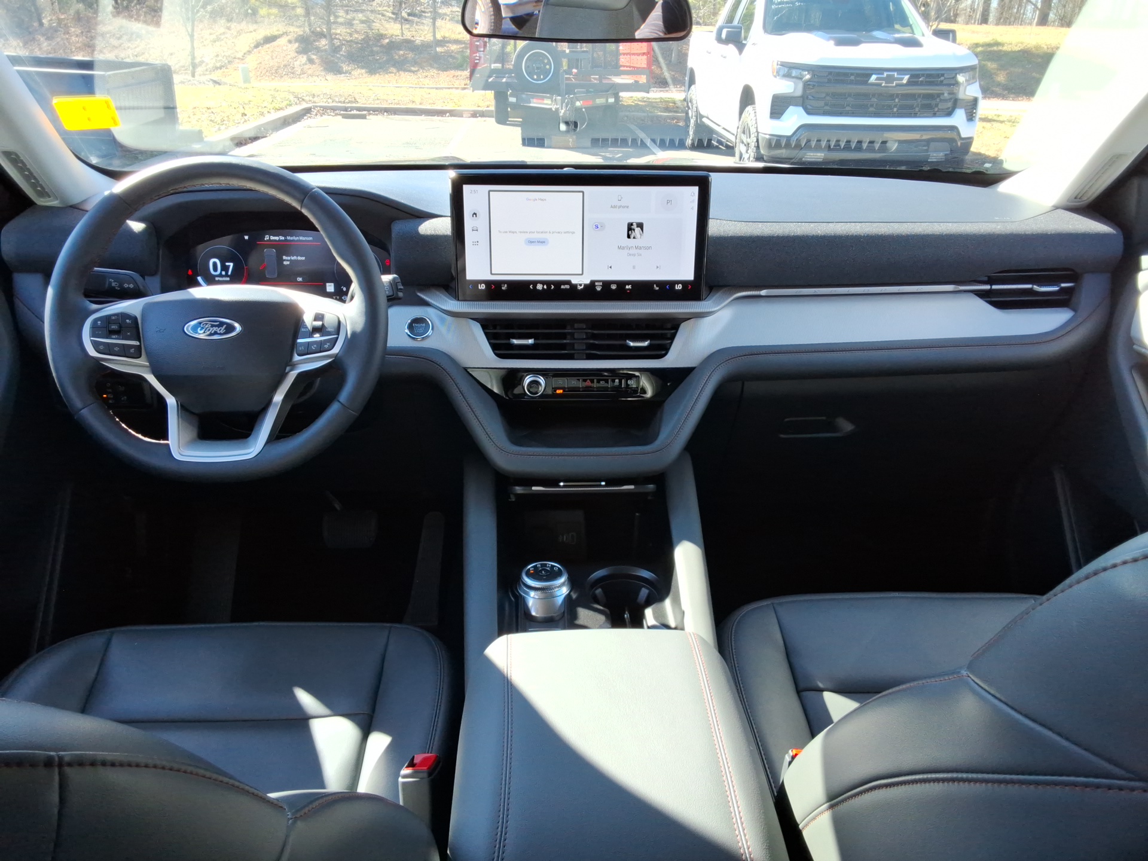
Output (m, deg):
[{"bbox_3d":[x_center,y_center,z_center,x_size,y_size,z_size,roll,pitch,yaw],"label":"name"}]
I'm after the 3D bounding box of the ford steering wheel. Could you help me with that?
[{"bbox_3d":[-0.392,-0.121,1.046,0.378,0.362,0.085,0,-1,-2],"label":"ford steering wheel"}]

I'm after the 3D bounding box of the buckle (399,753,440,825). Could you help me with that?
[{"bbox_3d":[-0.145,0.357,0.888,0.032,0.085,0.041,3,16,7],"label":"buckle"}]

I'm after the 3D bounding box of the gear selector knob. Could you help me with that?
[{"bbox_3d":[-0.034,0.185,1.070,0.059,0.051,0.059,0,22,-2],"label":"gear selector knob"}]

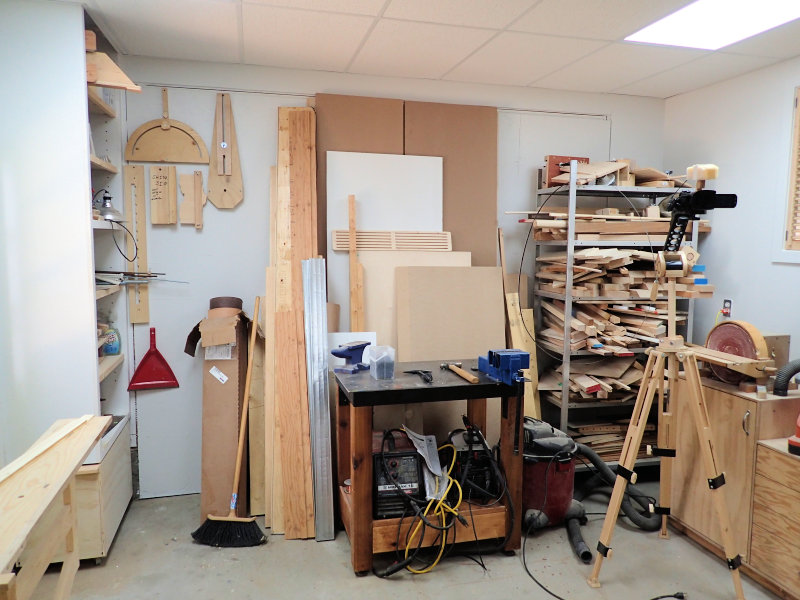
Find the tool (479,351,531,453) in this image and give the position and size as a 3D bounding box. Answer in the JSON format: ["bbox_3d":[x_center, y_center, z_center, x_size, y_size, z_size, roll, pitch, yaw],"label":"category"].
[{"bbox_3d":[0.504,0.472,2.836,0.160,0.470,0.370,-1,6,-15],"label":"tool"}]

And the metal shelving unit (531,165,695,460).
[{"bbox_3d":[1.381,0.164,3.757,0.925,2.020,0.390,-1,6,-15],"label":"metal shelving unit"}]

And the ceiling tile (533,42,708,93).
[{"bbox_3d":[1.265,-1.371,3.453,0.598,0.020,0.926,-1,6,-15],"label":"ceiling tile"}]

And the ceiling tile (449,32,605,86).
[{"bbox_3d":[0.675,-1.358,3.299,0.598,0.020,0.926,-1,6,-15],"label":"ceiling tile"}]

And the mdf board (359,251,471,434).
[{"bbox_3d":[0.093,0.441,3.640,0.770,1.490,0.018,-1,0,-15],"label":"mdf board"}]

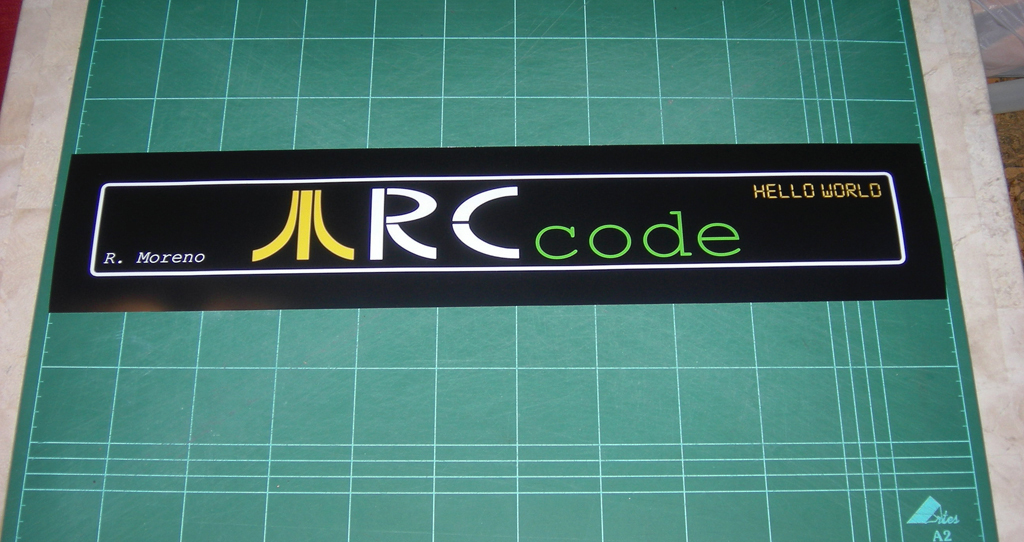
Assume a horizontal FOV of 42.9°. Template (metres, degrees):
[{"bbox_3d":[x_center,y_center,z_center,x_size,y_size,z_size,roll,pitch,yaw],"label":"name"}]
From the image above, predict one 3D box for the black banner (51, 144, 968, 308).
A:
[{"bbox_3d":[-0.009,-0.031,0.855,0.583,0.005,0.119,-1,64,-1],"label":"black banner"}]

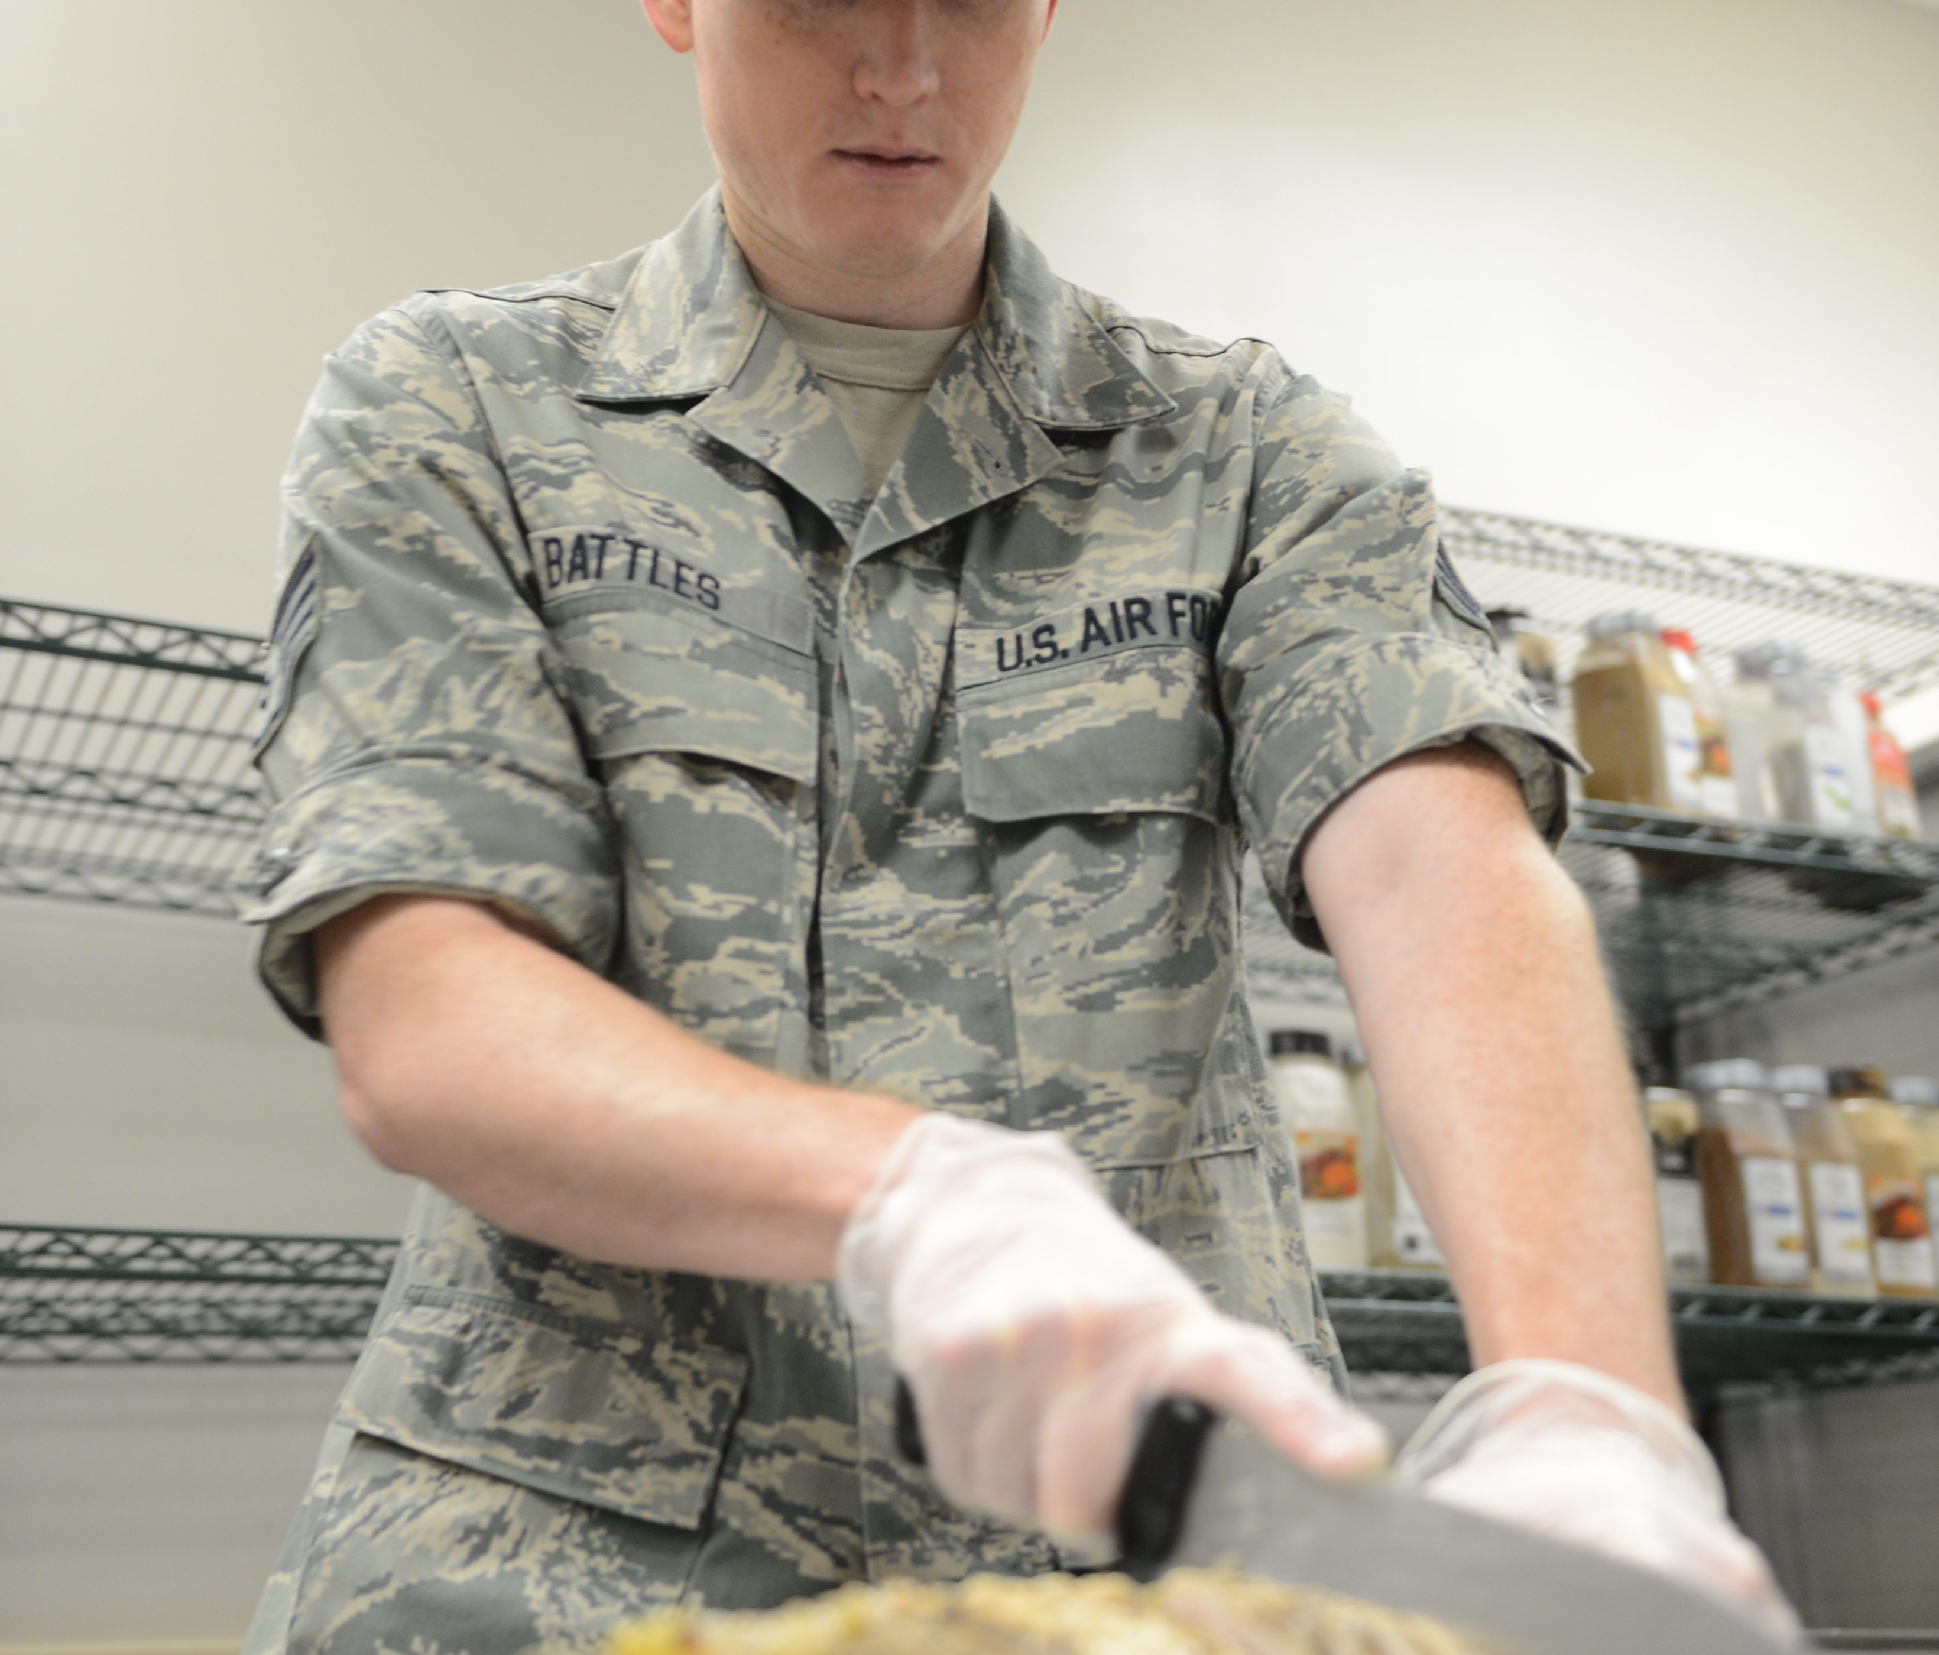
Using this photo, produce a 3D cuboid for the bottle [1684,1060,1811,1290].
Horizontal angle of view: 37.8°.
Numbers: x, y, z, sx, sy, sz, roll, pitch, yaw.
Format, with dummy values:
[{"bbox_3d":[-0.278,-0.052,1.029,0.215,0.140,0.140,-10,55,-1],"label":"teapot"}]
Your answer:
[{"bbox_3d":[0.637,0.293,2.348,0.071,0.202,0.090,6,-19,-25],"label":"bottle"}]

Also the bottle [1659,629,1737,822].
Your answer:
[{"bbox_3d":[0.612,-0.086,2.450,0.066,0.196,0.075,6,-19,-25],"label":"bottle"}]

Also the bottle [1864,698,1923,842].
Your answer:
[{"bbox_3d":[0.839,-0.041,2.644,0.062,0.187,0.062,9,-20,-31],"label":"bottle"}]

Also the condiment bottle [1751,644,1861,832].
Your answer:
[{"bbox_3d":[0.745,-0.073,2.549,0.067,0.198,0.067,9,-20,-31],"label":"condiment bottle"}]

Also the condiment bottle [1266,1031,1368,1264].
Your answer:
[{"bbox_3d":[0.252,0.250,2.152,0.064,0.200,0.071,6,-19,-25],"label":"condiment bottle"}]

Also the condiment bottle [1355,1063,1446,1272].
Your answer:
[{"bbox_3d":[0.326,0.263,2.197,0.070,0.197,0.088,6,-19,-25],"label":"condiment bottle"}]

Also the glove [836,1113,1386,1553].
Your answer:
[{"bbox_3d":[0.045,0.174,0.930,0.195,0.120,0.115,29,-2,13],"label":"glove"}]

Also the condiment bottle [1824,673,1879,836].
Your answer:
[{"bbox_3d":[0.790,-0.053,2.609,0.062,0.193,0.062,10,-21,-34],"label":"condiment bottle"}]

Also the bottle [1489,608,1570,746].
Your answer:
[{"bbox_3d":[0.465,-0.098,2.441,0.065,0.198,0.065,14,-24,-42],"label":"bottle"}]

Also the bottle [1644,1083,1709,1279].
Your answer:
[{"bbox_3d":[0.547,0.286,2.295,0.062,0.192,0.075,6,-19,-25],"label":"bottle"}]

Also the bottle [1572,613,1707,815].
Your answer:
[{"bbox_3d":[0.586,-0.090,2.487,0.076,0.203,0.076,-17,-23,39],"label":"bottle"}]

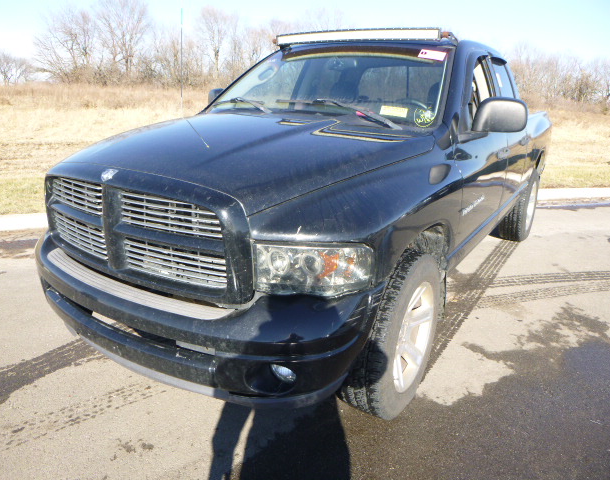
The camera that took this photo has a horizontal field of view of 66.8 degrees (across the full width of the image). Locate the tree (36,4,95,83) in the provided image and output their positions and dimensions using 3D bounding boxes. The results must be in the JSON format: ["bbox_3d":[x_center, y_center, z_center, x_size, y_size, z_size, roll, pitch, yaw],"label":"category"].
[{"bbox_3d":[-26.766,-21.873,51.655,6.450,8.130,6.130,-6,19,-25],"label":"tree"}]

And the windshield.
[{"bbox_3d":[0.153,-1.035,2.960,1.620,0.160,0.880,13,55,30],"label":"windshield"}]

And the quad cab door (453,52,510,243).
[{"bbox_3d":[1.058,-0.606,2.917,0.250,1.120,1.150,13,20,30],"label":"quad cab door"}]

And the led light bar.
[{"bbox_3d":[0.300,-1.365,3.082,1.250,0.085,0.150,13,20,30],"label":"led light bar"}]

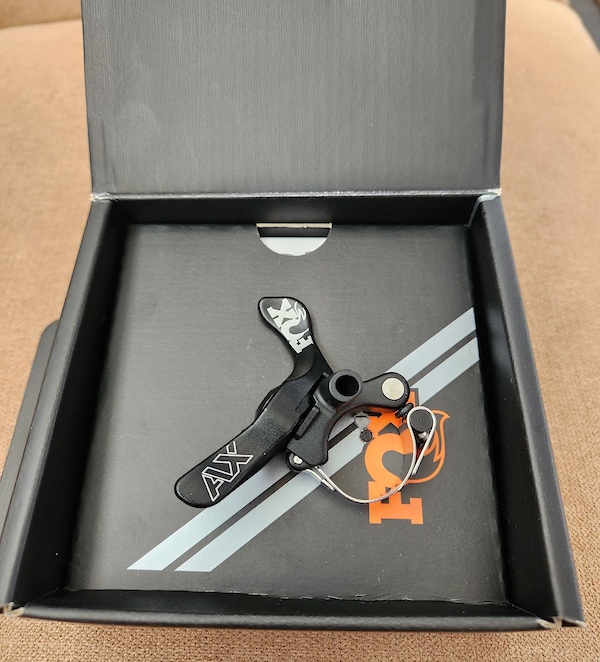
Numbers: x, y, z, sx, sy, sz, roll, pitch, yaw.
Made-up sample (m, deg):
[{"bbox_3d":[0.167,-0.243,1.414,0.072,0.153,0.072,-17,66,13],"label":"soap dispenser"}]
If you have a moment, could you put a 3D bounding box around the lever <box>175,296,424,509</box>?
[{"bbox_3d":[0.001,0.028,0.153,0.067,0.027,0.069,27,70,13],"label":"lever"}]

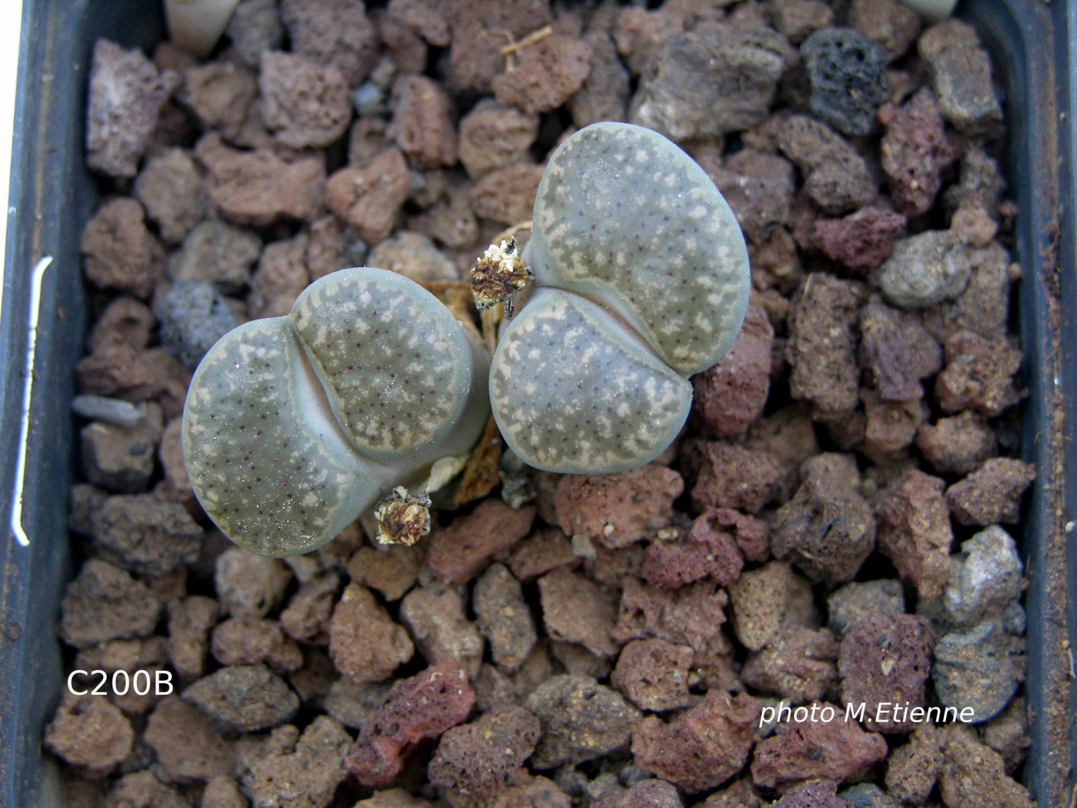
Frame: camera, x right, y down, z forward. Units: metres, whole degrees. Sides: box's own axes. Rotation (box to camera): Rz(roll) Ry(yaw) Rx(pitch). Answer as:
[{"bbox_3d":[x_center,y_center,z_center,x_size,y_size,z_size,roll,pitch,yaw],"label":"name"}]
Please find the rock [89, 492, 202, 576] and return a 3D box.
[{"bbox_3d":[-0.026,0.009,0.183,0.007,0.004,0.005,12,72,3],"label":"rock"}]

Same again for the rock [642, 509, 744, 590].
[{"bbox_3d":[0.012,0.011,0.210,0.008,0.005,0.006,-6,78,-1],"label":"rock"}]

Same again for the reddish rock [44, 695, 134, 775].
[{"bbox_3d":[-0.030,0.022,0.183,0.005,0.004,0.005,-36,76,-7],"label":"reddish rock"}]

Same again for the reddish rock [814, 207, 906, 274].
[{"bbox_3d":[0.022,-0.011,0.188,0.006,0.004,0.004,-12,75,0],"label":"reddish rock"}]

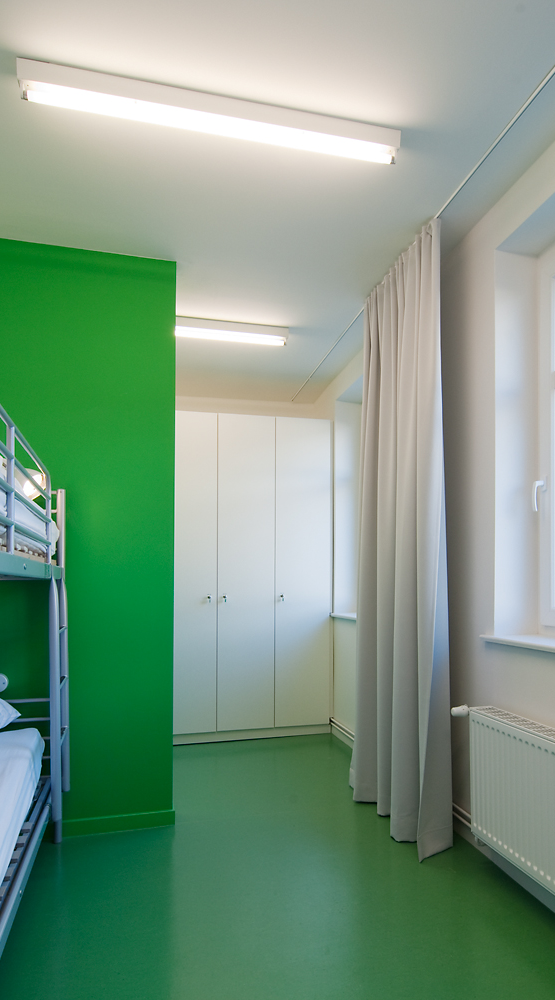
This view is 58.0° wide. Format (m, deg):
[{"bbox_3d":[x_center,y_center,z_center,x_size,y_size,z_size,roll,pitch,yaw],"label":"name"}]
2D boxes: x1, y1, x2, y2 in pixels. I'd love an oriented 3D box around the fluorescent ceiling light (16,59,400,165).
[{"bbox_3d":[-0.181,-1.259,1.653,1.237,0.092,0.065,2,-5,-12],"label":"fluorescent ceiling light"}]

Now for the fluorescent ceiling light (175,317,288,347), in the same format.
[{"bbox_3d":[-0.538,-1.049,3.046,1.237,0.092,0.065,2,-5,-11],"label":"fluorescent ceiling light"}]

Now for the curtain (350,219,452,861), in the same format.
[{"bbox_3d":[0.594,0.236,2.565,0.211,2.731,0.783,1,-5,-15],"label":"curtain"}]

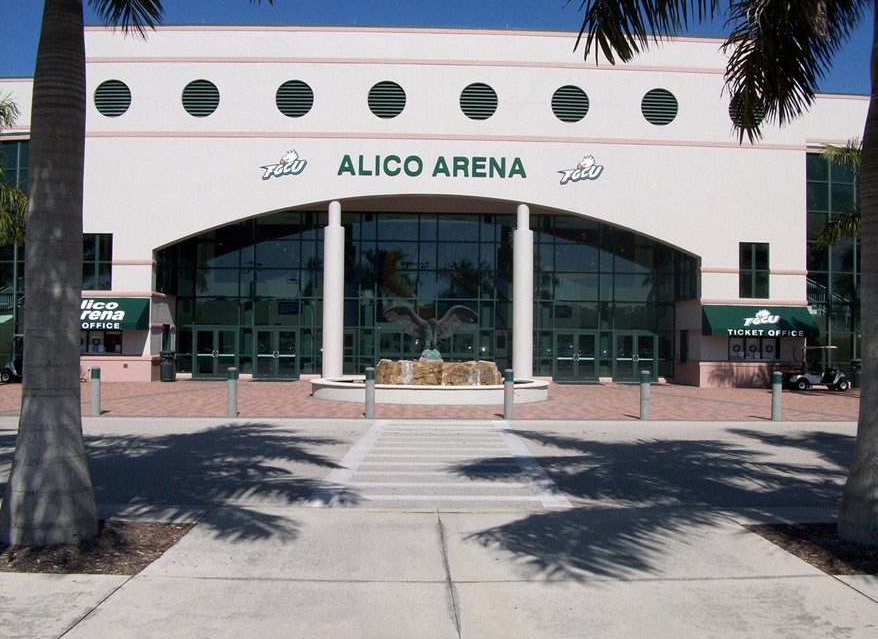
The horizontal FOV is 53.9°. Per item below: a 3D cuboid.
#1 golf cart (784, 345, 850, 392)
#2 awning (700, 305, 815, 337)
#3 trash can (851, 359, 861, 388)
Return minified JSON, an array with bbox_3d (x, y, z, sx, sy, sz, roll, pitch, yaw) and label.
[{"bbox_3d":[14.801,1.903,33.975,2.330,1.750,1.200,1,-2,-2],"label":"golf cart"},{"bbox_3d":[12.400,0.085,33.187,4.100,1.220,1.150,1,-1,-4],"label":"awning"},{"bbox_3d":[17.244,2.235,35.500,0.580,1.180,0.580,1,-1,0],"label":"trash can"}]

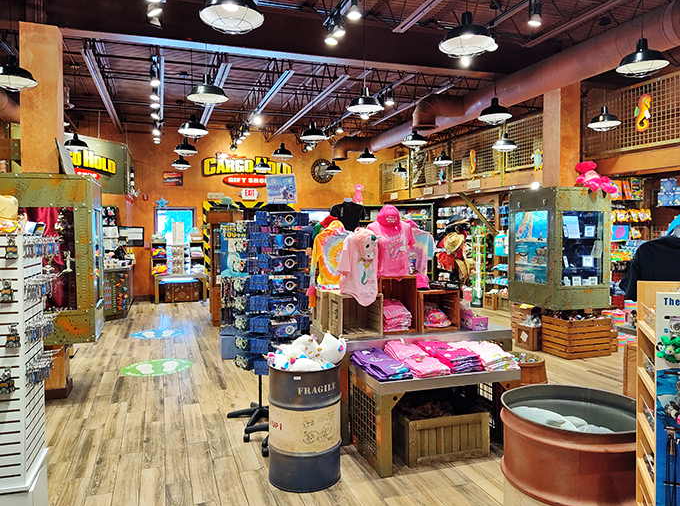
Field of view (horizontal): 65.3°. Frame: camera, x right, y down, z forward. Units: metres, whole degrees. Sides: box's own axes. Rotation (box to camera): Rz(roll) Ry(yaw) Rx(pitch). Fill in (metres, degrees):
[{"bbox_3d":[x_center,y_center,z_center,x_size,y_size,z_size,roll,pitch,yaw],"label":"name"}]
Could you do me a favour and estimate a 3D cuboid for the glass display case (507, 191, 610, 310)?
[{"bbox_3d":[2.892,-0.063,7.000,0.890,1.460,0.890,-1,2,-19],"label":"glass display case"}]

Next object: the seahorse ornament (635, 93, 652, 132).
[{"bbox_3d":[3.487,-1.608,6.094,0.040,0.443,0.229,-1,3,-19],"label":"seahorse ornament"}]

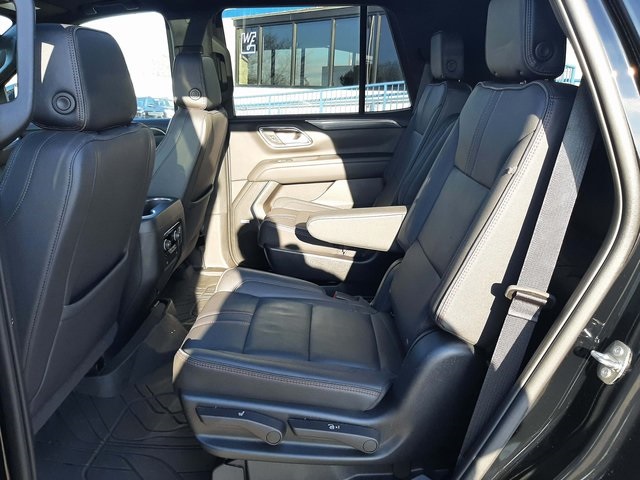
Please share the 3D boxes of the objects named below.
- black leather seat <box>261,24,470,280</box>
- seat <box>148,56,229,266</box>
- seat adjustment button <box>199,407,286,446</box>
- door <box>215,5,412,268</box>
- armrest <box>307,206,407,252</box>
[{"bbox_3d":[0.146,-0.267,1.907,0.780,1.030,0.570,2,18,2],"label":"black leather seat"},{"bbox_3d":[-0.794,-0.240,1.959,0.820,1.030,0.560,2,18,2],"label":"seat"},{"bbox_3d":[-0.156,0.373,0.966,0.178,0.055,0.035,10,18,-1],"label":"seat adjustment button"},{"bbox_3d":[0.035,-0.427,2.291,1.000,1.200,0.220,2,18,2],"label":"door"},{"bbox_3d":[0.131,-0.042,1.701,0.350,0.145,0.090,2,18,2],"label":"armrest"}]

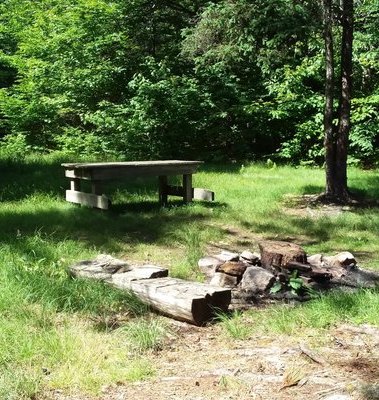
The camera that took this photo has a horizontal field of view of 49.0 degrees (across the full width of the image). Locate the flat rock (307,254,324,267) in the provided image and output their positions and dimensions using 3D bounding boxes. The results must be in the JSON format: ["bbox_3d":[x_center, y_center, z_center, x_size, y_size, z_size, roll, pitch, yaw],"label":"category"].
[{"bbox_3d":[1.261,0.629,4.244,0.150,0.130,0.140,-1,7,-10],"label":"flat rock"}]

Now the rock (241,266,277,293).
[{"bbox_3d":[0.601,0.697,3.718,0.270,0.190,0.200,-3,8,-20],"label":"rock"}]

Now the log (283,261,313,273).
[{"bbox_3d":[1.001,0.624,3.891,0.280,0.070,0.080,5,9,36],"label":"log"}]

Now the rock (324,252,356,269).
[{"bbox_3d":[1.587,0.640,4.400,0.300,0.125,0.220,0,10,0],"label":"rock"}]

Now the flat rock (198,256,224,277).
[{"bbox_3d":[0.222,0.672,4.200,0.270,0.140,0.240,0,10,0],"label":"flat rock"}]

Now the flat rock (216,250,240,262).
[{"bbox_3d":[0.407,0.601,4.400,0.250,0.090,0.210,0,10,0],"label":"flat rock"}]

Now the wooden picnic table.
[{"bbox_3d":[-0.753,-0.263,6.672,2.200,0.740,1.250,-6,9,-38],"label":"wooden picnic table"}]

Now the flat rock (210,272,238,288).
[{"bbox_3d":[0.296,0.713,3.771,0.230,0.140,0.200,0,7,0],"label":"flat rock"}]

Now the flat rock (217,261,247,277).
[{"bbox_3d":[0.419,0.667,4.050,0.270,0.110,0.220,0,10,0],"label":"flat rock"}]

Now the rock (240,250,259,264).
[{"bbox_3d":[0.655,0.622,4.500,0.220,0.110,0.190,0,10,0],"label":"rock"}]

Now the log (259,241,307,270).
[{"bbox_3d":[0.961,0.588,4.250,0.450,0.230,0.430,6,10,-1],"label":"log"}]

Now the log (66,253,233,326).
[{"bbox_3d":[-0.409,0.722,3.479,1.500,0.240,0.360,5,9,37],"label":"log"}]

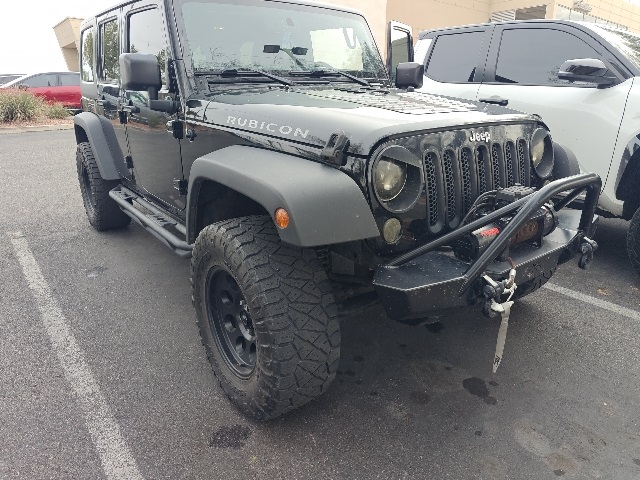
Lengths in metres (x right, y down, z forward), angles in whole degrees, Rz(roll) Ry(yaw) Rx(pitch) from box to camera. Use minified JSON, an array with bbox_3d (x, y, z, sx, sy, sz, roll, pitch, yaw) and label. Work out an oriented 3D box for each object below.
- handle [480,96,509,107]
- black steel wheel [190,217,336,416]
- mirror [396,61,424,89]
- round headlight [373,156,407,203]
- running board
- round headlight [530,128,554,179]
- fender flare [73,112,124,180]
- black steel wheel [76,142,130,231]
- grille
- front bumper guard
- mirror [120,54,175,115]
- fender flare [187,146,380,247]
[{"bbox_3d":[1.468,-1.176,3.599,0.050,0.060,0.265,-14,25,-35],"label":"handle"},{"bbox_3d":[-0.268,0.316,1.833,0.301,0.838,0.838,-14,25,-35],"label":"black steel wheel"},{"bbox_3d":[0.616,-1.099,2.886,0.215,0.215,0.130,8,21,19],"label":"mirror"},{"bbox_3d":[0.243,-0.215,1.458,0.190,0.190,0.090,-14,25,-35],"label":"round headlight"},{"bbox_3d":[-1.084,-0.137,2.772,0.180,0.115,1.760,-14,25,-35],"label":"running board"},{"bbox_3d":[1.024,-0.409,2.009,0.225,0.225,0.090,-14,25,-35],"label":"round headlight"},{"bbox_3d":[-1.987,-0.881,3.732,0.180,0.500,1.180,-14,25,-35],"label":"fender flare"},{"bbox_3d":[-2.042,-0.508,4.036,0.301,0.838,0.838,-14,25,-35],"label":"black steel wheel"},{"bbox_3d":[0.646,-0.228,1.745,0.710,0.335,0.080,-14,25,-35],"label":"grille"},{"bbox_3d":[0.750,-0.043,1.664,1.440,0.480,0.450,-14,25,-35],"label":"front bumper guard"},{"bbox_3d":[-0.786,-0.726,1.975,0.235,0.260,0.140,-14,25,-35],"label":"mirror"},{"bbox_3d":[-0.234,-0.075,1.654,0.290,0.490,1.090,-14,25,-35],"label":"fender flare"}]

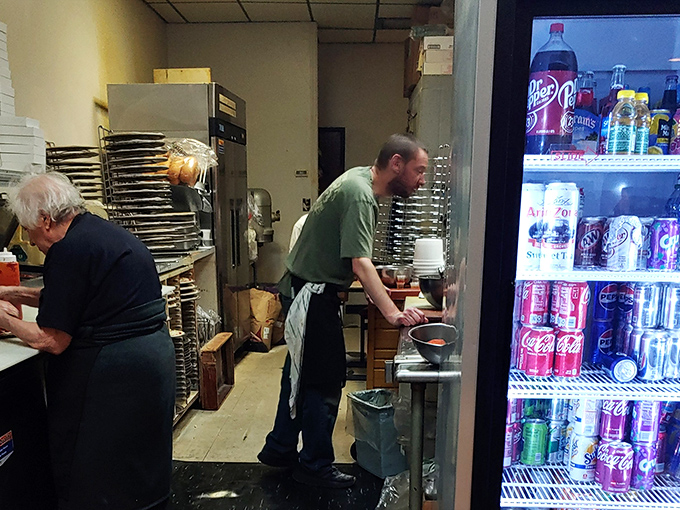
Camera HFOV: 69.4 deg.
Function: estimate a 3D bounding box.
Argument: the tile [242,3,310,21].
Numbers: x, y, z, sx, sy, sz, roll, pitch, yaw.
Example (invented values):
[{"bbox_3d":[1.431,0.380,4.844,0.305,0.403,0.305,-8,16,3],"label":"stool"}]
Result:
[{"bbox_3d":[-0.571,-2.225,4.509,0.610,0.020,0.470,1,7,2],"label":"tile"}]

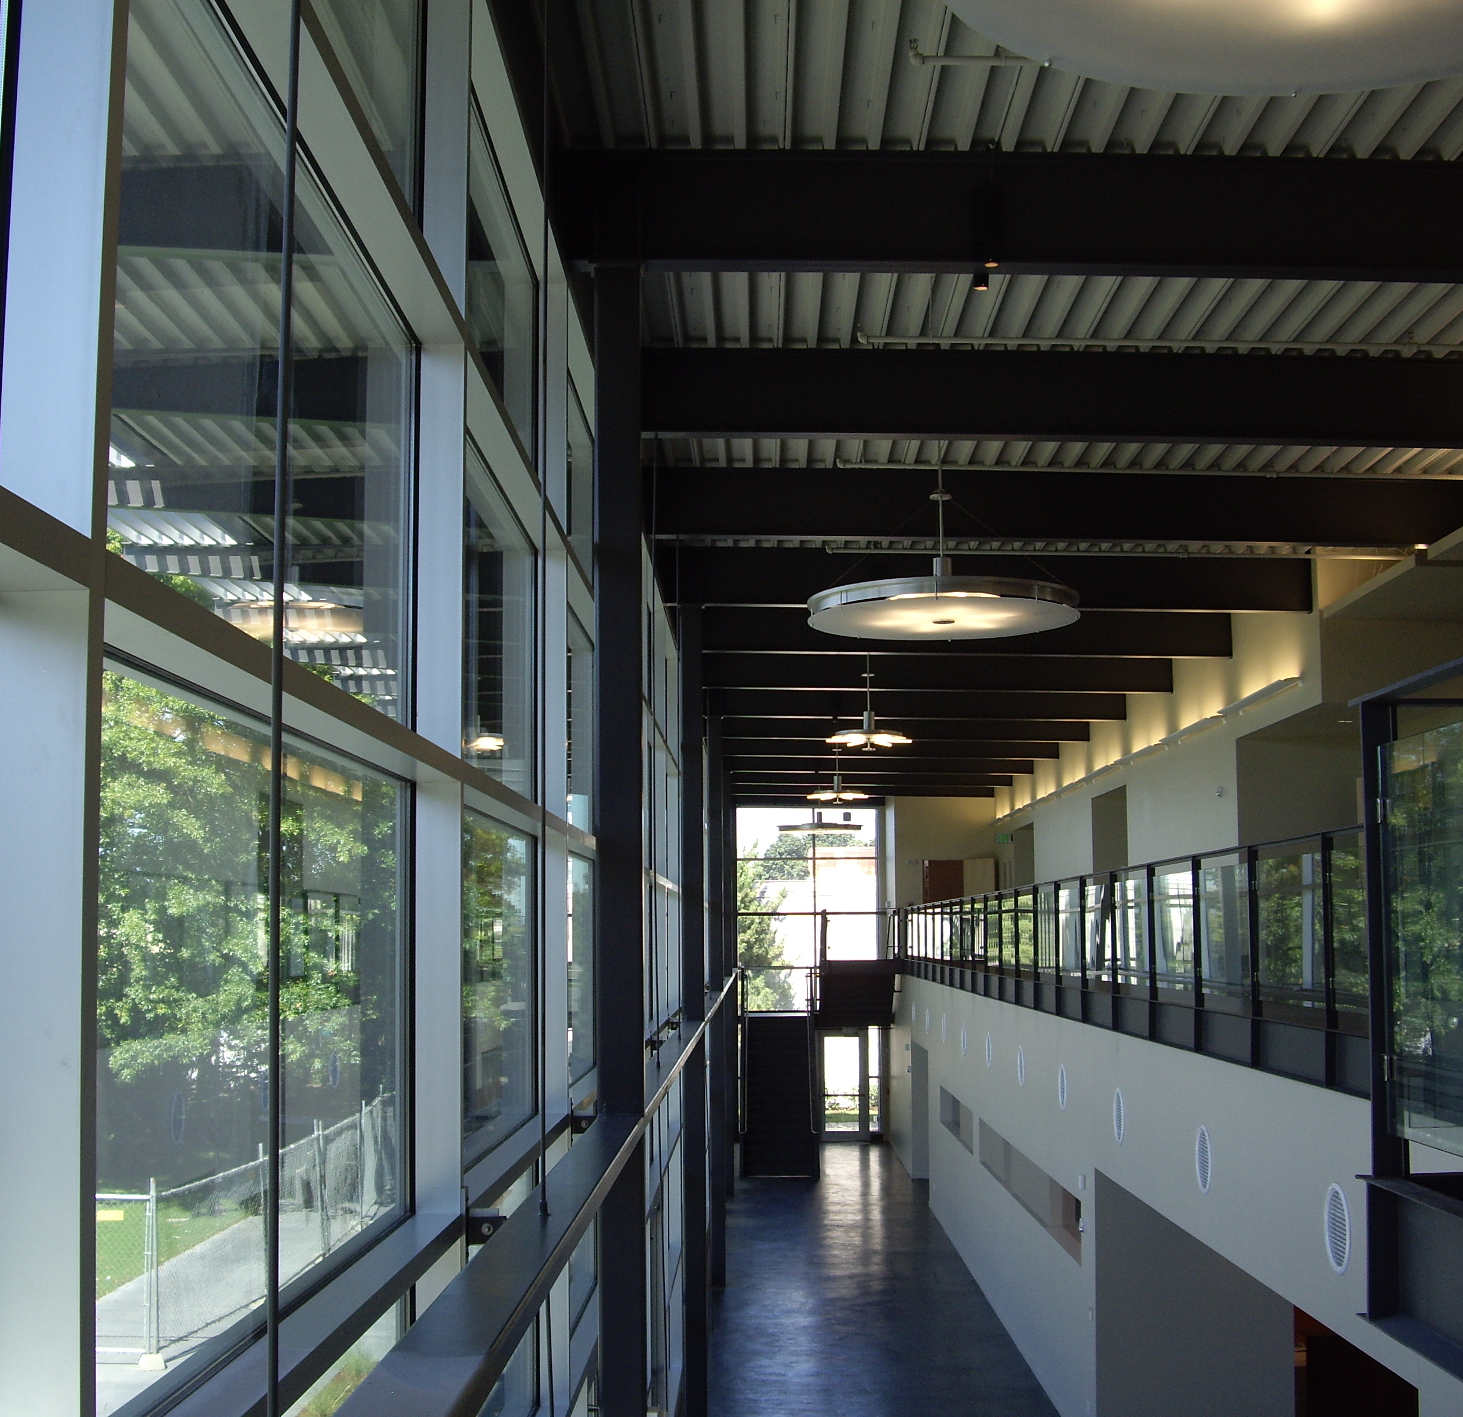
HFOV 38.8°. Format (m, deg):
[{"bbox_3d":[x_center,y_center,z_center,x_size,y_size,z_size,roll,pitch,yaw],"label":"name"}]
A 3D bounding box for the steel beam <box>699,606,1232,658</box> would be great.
[{"bbox_3d":[2.456,-0.832,22.322,5.813,0.528,0.185,1,-6,1],"label":"steel beam"}]

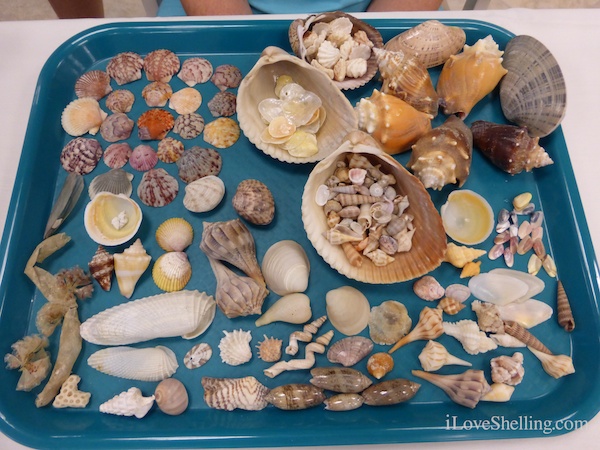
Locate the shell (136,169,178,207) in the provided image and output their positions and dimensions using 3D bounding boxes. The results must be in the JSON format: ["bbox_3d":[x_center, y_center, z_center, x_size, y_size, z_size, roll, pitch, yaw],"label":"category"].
[{"bbox_3d":[-0.123,-0.033,0.372,0.035,0.011,0.037,-6,70,-2],"label":"shell"}]

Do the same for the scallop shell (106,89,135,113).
[{"bbox_3d":[-0.164,-0.115,0.394,0.025,0.009,0.026,-19,72,-7],"label":"scallop shell"}]

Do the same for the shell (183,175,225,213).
[{"bbox_3d":[-0.081,-0.028,0.361,0.031,0.011,0.036,28,72,9],"label":"shell"}]

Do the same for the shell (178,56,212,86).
[{"bbox_3d":[-0.098,-0.146,0.404,0.032,0.009,0.032,24,72,8],"label":"shell"}]

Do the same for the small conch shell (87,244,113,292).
[{"bbox_3d":[-0.154,0.033,0.337,0.019,0.017,0.038,-16,72,-6],"label":"small conch shell"}]

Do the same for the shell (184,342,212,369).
[{"bbox_3d":[-0.076,0.097,0.321,0.017,0.007,0.022,43,76,13],"label":"shell"}]

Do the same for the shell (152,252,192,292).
[{"bbox_3d":[-0.101,0.035,0.338,0.029,0.011,0.033,15,71,5],"label":"shell"}]

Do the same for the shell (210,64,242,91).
[{"bbox_3d":[-0.069,-0.139,0.403,0.028,0.008,0.029,13,71,4],"label":"shell"}]

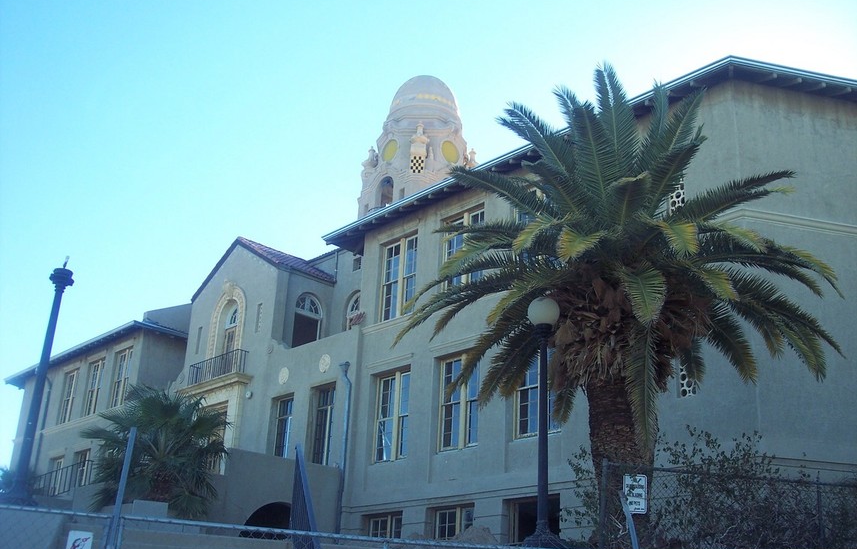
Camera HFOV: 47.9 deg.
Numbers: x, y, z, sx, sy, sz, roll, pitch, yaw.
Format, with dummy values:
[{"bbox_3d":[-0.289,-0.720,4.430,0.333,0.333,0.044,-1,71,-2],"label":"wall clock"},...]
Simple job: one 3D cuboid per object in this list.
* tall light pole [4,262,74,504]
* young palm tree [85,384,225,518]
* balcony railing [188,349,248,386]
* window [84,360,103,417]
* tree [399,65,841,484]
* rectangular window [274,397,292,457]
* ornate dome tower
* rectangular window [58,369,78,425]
[{"bbox_3d":[-4.062,1.123,10.186,0.470,2.644,0.470,11,-22,-20],"label":"tall light pole"},{"bbox_3d":[-4.995,3.430,17.727,2.650,2.900,2.650,8,-22,-14],"label":"young palm tree"},{"bbox_3d":[-7.856,3.559,35.770,0.480,0.920,3.517,20,-27,-38],"label":"balcony railing"},{"bbox_3d":[-15.125,5.167,43.847,0.220,2.549,1.600,20,-27,-38],"label":"window"},{"bbox_3d":[2.855,0.323,15.142,6.500,7.750,6.300,-2,-21,11],"label":"tree"},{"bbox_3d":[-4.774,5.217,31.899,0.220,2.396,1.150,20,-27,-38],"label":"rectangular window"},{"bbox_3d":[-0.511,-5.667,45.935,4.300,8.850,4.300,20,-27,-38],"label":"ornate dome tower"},{"bbox_3d":[-17.082,5.846,45.884,0.220,2.549,1.600,20,-27,-38],"label":"rectangular window"}]

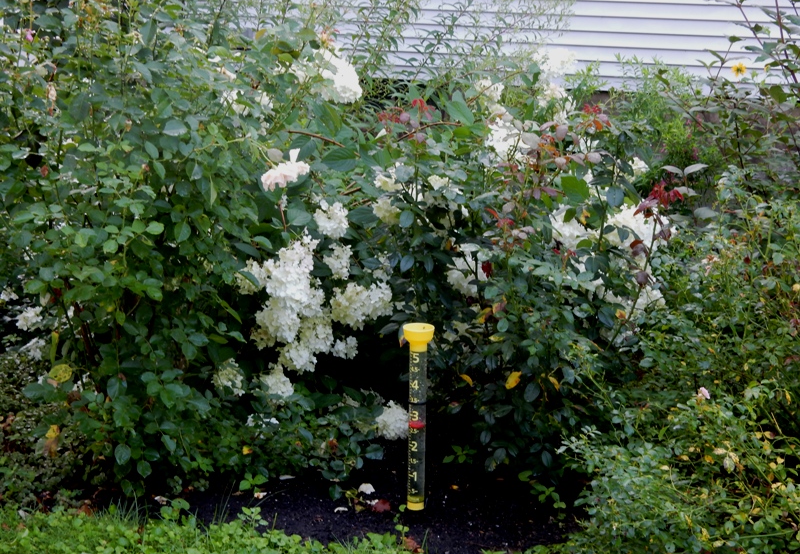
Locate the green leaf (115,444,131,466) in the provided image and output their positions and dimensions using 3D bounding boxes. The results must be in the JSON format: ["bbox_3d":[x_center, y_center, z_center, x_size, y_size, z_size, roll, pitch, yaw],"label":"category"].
[{"bbox_3d":[-0.721,0.461,3.600,0.041,0.012,0.060,2,58,-9],"label":"green leaf"}]

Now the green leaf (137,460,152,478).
[{"bbox_3d":[-0.746,0.559,4.050,0.044,0.053,0.016,-2,-17,-11],"label":"green leaf"}]

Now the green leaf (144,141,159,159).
[{"bbox_3d":[-0.666,-0.339,3.720,0.029,0.058,0.012,-34,-11,-19],"label":"green leaf"}]

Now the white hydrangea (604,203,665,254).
[{"bbox_3d":[0.782,-0.158,4.624,0.199,0.172,0.160,3,14,9],"label":"white hydrangea"}]

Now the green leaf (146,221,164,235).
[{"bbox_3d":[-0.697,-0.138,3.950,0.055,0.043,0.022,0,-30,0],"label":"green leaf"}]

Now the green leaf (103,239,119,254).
[{"bbox_3d":[-0.813,-0.086,3.900,0.042,0.042,0.022,-2,-9,-12],"label":"green leaf"}]

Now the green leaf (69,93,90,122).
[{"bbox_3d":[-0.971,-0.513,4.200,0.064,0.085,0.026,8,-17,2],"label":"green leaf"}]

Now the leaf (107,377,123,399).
[{"bbox_3d":[-0.824,0.322,4.000,0.048,0.065,0.018,-2,-14,-12],"label":"leaf"}]

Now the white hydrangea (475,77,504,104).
[{"bbox_3d":[0.287,-0.599,4.450,0.096,0.075,0.085,2,14,3],"label":"white hydrangea"}]

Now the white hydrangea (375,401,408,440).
[{"bbox_3d":[-0.024,0.456,4.410,0.115,0.120,0.110,1,12,0],"label":"white hydrangea"}]

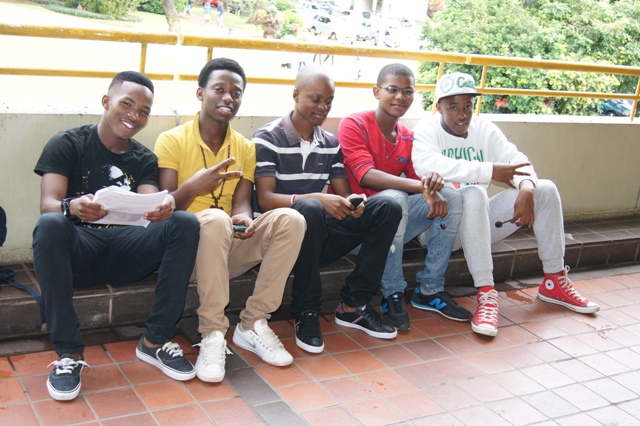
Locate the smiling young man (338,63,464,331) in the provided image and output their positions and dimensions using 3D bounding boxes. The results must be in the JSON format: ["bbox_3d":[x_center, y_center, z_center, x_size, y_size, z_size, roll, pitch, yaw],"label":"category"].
[{"bbox_3d":[0.352,-0.115,3.553,0.523,1.059,0.672,-3,19,-32],"label":"smiling young man"}]

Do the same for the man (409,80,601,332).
[{"bbox_3d":[0.828,-0.105,3.741,0.826,1.029,0.834,-1,17,-26],"label":"man"}]

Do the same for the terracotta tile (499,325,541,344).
[{"bbox_3d":[0.851,0.529,3.433,0.153,0.014,0.156,-3,18,-31],"label":"terracotta tile"}]

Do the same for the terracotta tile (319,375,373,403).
[{"bbox_3d":[0.097,0.623,2.794,0.153,0.014,0.156,-3,18,-31],"label":"terracotta tile"}]

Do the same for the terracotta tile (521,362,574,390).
[{"bbox_3d":[0.880,0.636,3.093,0.154,0.015,0.154,-3,19,-32],"label":"terracotta tile"}]

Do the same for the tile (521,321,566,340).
[{"bbox_3d":[0.987,0.523,3.512,0.155,0.014,0.155,-3,19,-31],"label":"tile"}]

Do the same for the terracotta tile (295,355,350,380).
[{"bbox_3d":[0.013,0.577,2.948,0.156,0.012,0.156,-3,19,-32],"label":"terracotta tile"}]

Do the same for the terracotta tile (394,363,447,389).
[{"bbox_3d":[0.375,0.605,2.955,0.155,0.014,0.155,-3,19,-31],"label":"terracotta tile"}]

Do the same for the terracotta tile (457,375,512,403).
[{"bbox_3d":[0.606,0.654,2.942,0.156,0.012,0.156,-3,19,-32],"label":"terracotta tile"}]

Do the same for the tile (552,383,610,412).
[{"bbox_3d":[0.958,0.683,2.947,0.155,0.014,0.155,-3,19,-31],"label":"tile"}]

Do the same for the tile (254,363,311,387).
[{"bbox_3d":[-0.127,0.583,2.846,0.153,0.014,0.156,-3,18,-31],"label":"tile"}]

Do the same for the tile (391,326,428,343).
[{"bbox_3d":[0.345,0.501,3.316,0.154,0.015,0.154,-3,19,-32],"label":"tile"}]

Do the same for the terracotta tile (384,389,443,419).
[{"bbox_3d":[0.319,0.660,2.739,0.155,0.014,0.155,-3,19,-31],"label":"terracotta tile"}]

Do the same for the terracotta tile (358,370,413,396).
[{"bbox_3d":[0.236,0.611,2.870,0.155,0.014,0.155,-3,19,-31],"label":"terracotta tile"}]

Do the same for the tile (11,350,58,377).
[{"bbox_3d":[-0.959,0.517,2.720,0.156,0.012,0.156,-3,19,-32],"label":"tile"}]

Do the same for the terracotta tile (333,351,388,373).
[{"bbox_3d":[0.154,0.570,3.035,0.156,0.012,0.156,-3,19,-32],"label":"terracotta tile"}]

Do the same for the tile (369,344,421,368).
[{"bbox_3d":[0.292,0.555,3.087,0.155,0.014,0.155,-3,19,-31],"label":"tile"}]

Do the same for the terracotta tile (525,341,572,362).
[{"bbox_3d":[0.931,0.579,3.295,0.155,0.014,0.155,-3,19,-31],"label":"terracotta tile"}]

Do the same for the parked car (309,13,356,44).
[{"bbox_3d":[0.946,-12.460,54.000,1.680,1.480,3.900,-5,19,-34],"label":"parked car"}]

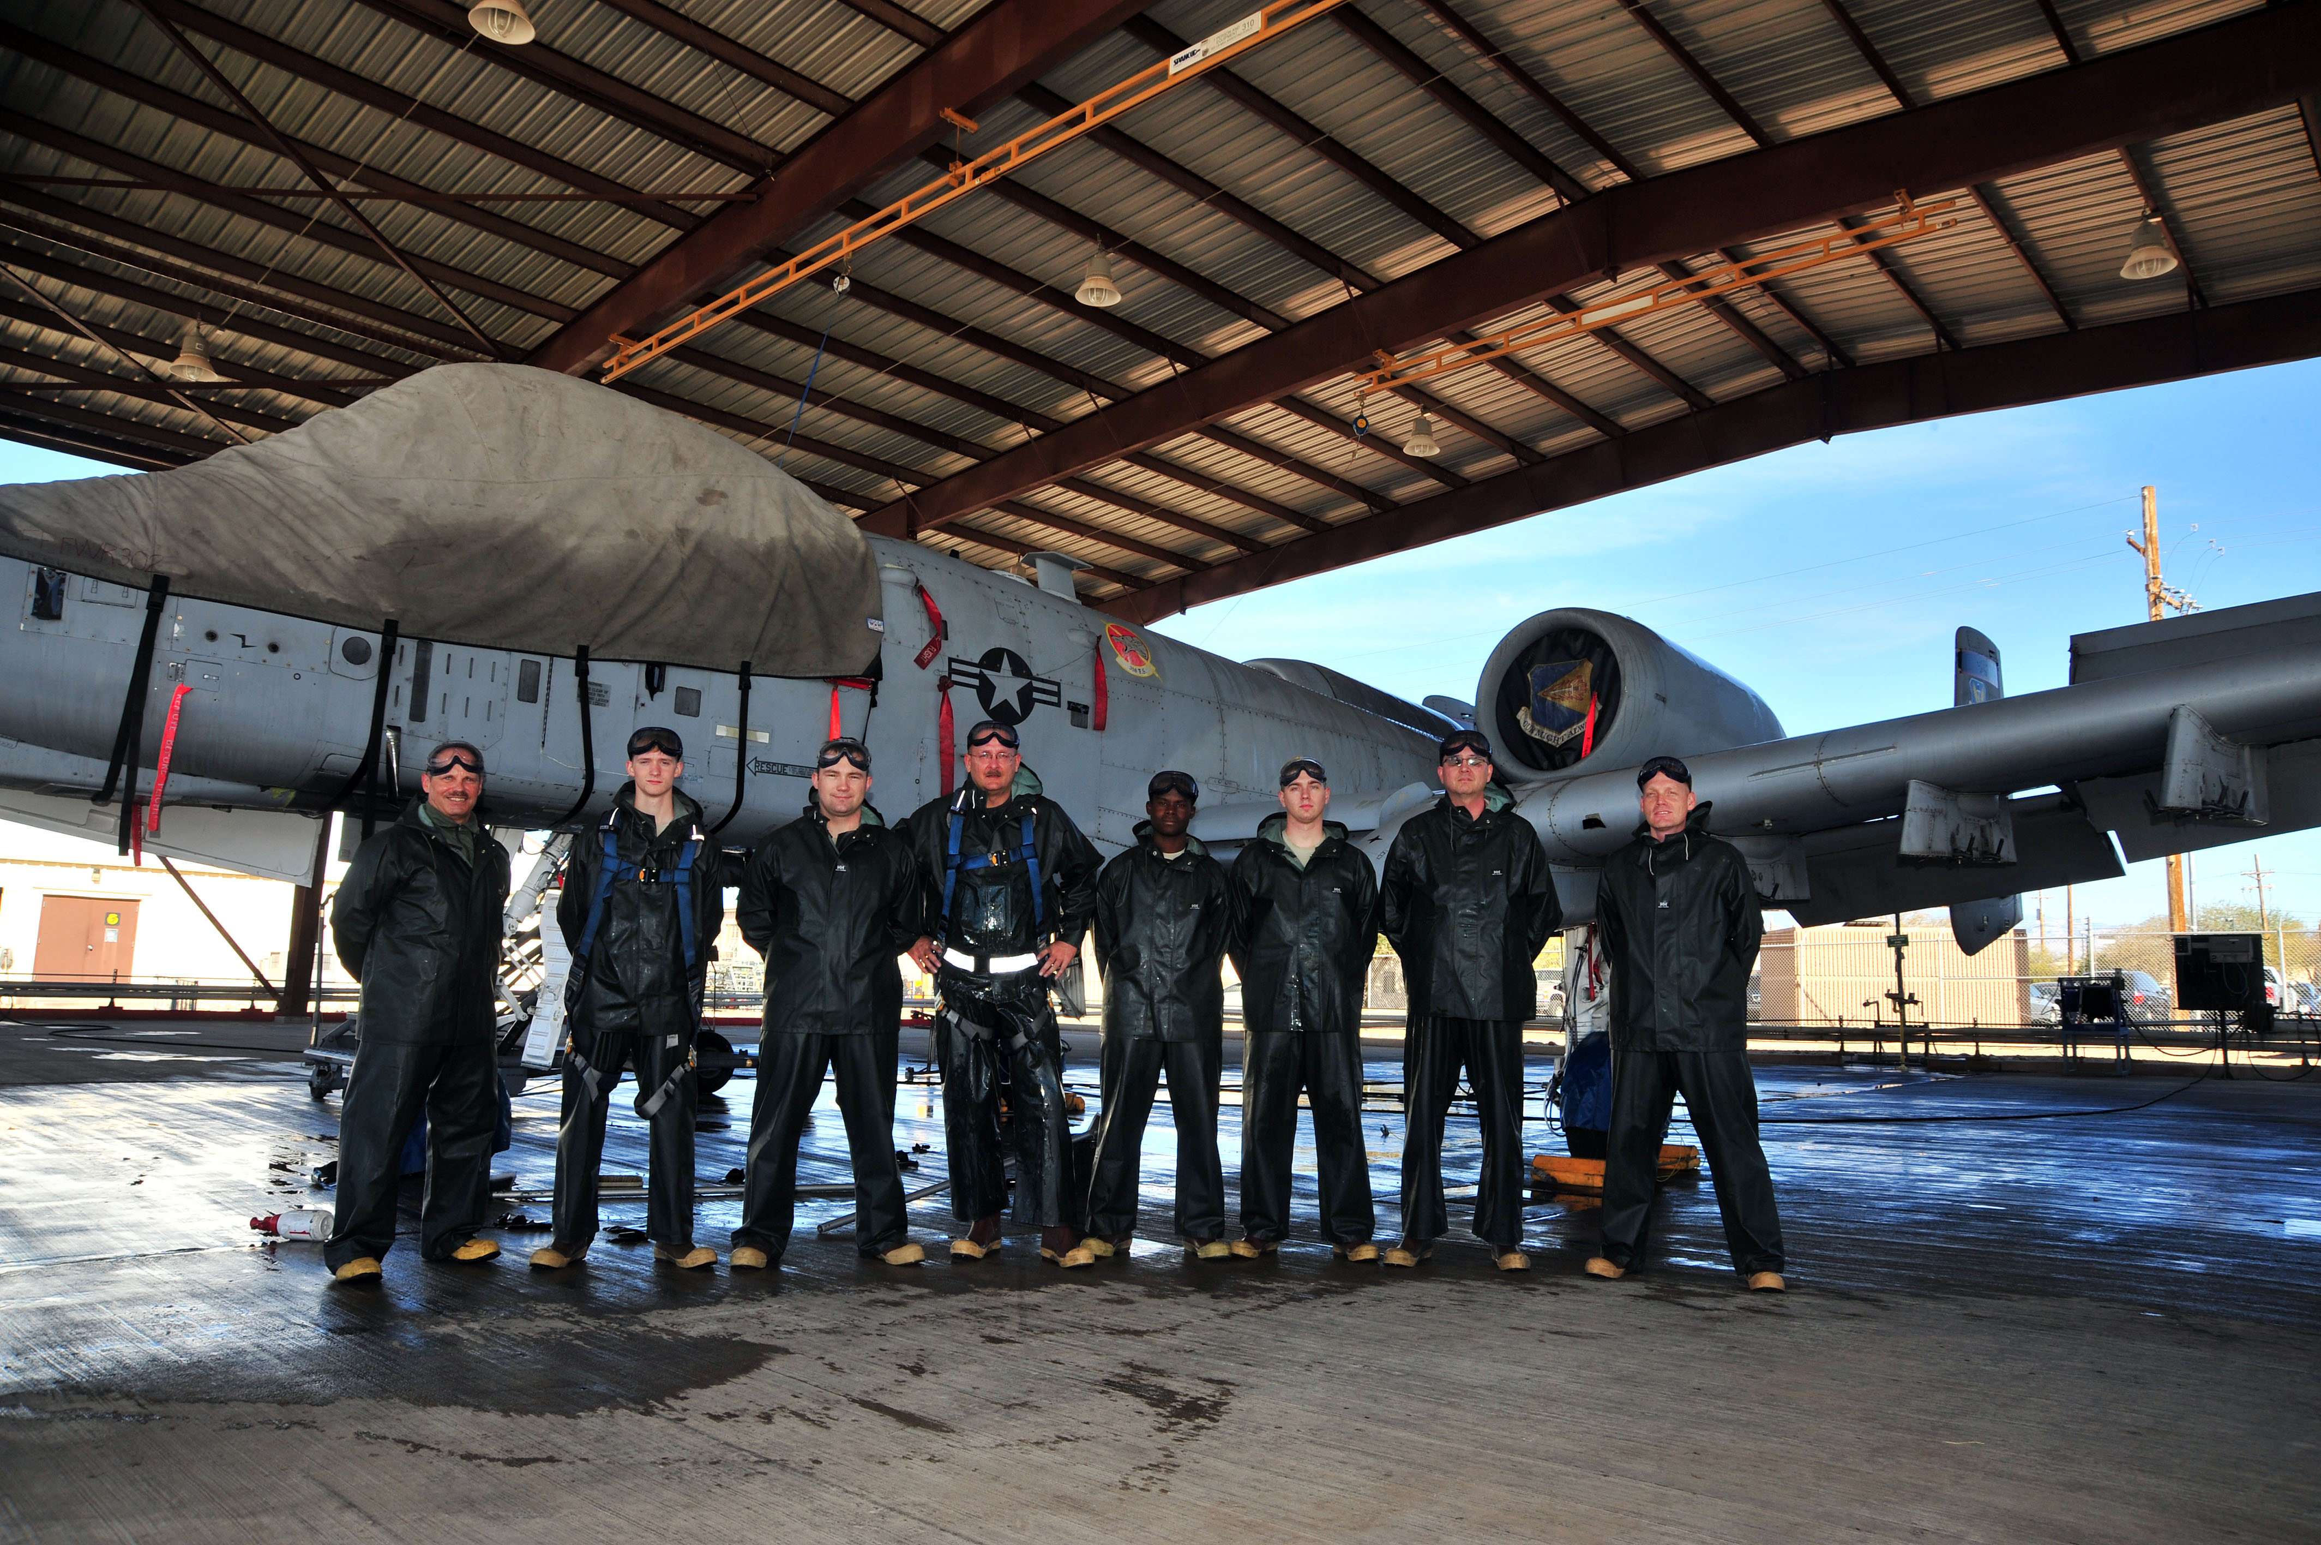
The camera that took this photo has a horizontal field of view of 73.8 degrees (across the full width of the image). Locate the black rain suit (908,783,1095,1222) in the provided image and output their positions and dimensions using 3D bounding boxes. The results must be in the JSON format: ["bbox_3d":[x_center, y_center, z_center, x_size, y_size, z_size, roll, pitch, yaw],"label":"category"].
[{"bbox_3d":[-0.564,0.786,5.501,0.676,1.615,0.420,2,-8,-6],"label":"black rain suit"}]

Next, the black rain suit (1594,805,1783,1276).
[{"bbox_3d":[1.806,0.903,5.310,0.619,1.579,0.380,-2,-7,19],"label":"black rain suit"}]

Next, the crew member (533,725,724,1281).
[{"bbox_3d":[-1.841,0.725,5.340,0.623,1.798,0.460,4,-9,-20],"label":"crew member"}]

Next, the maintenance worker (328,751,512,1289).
[{"bbox_3d":[-2.484,0.739,5.173,0.500,1.728,0.600,-6,-11,41],"label":"maintenance worker"}]

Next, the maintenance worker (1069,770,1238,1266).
[{"bbox_3d":[-0.026,0.863,5.636,0.615,1.754,0.430,1,-7,0],"label":"maintenance worker"}]

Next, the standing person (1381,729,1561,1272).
[{"bbox_3d":[1.107,0.780,5.541,0.631,1.893,0.430,-1,-7,11],"label":"standing person"}]

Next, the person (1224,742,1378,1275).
[{"bbox_3d":[0.526,0.832,5.651,0.554,1.787,0.430,0,-7,5],"label":"person"}]

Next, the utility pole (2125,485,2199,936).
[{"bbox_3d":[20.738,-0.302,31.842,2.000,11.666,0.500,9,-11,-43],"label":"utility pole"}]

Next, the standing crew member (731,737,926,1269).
[{"bbox_3d":[-1.161,0.775,5.433,0.667,1.811,0.430,2,-7,-12],"label":"standing crew member"}]

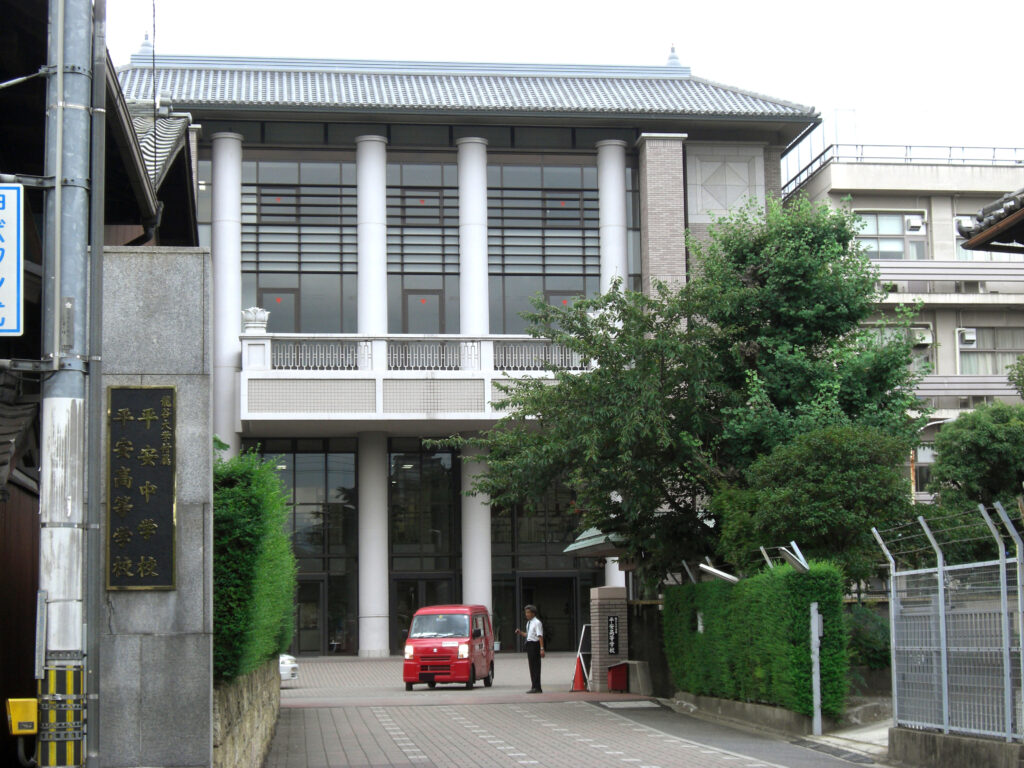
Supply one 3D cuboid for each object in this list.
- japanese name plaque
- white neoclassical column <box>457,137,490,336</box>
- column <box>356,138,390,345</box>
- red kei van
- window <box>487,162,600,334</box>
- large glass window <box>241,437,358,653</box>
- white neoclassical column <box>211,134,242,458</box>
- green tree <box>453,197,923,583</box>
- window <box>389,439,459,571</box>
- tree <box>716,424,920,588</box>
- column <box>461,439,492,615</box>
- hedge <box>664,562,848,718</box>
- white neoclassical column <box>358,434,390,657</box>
[{"bbox_3d":[-2.231,0.629,11.400,0.410,1.230,0.050,0,-6,-8],"label":"japanese name plaque"},{"bbox_3d":[-1.237,-4.659,61.623,0.980,6.870,0.980,0,-6,-8],"label":"white neoclassical column"},{"bbox_3d":[-4.493,-4.667,61.189,0.980,6.903,0.980,0,-6,-8],"label":"column"},{"bbox_3d":[-1.366,5.791,41.871,1.475,1.860,3.395,-2,-6,9],"label":"red kei van"},{"bbox_3d":[1.057,-4.497,63.546,3.870,5.992,0.200,0,-6,-8],"label":"window"},{"bbox_3d":[-6.892,5.183,61.398,3.804,6.983,0.200,0,-6,-8],"label":"large glass window"},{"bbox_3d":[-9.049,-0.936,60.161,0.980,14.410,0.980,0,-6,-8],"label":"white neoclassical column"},{"bbox_3d":[3.965,1.130,43.165,10.000,10.990,7.800,0,-6,-8],"label":"green tree"},{"bbox_3d":[-2.869,3.959,62.073,2.367,4.357,0.200,0,-6,-8],"label":"window"},{"bbox_3d":[6.566,3.611,40.881,4.000,5.490,3.700,0,-6,-8],"label":"tree"},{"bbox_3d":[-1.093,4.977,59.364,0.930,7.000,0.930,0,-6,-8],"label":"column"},{"bbox_3d":[3.572,3.853,29.088,0.700,2.100,8.000,0,-6,-8],"label":"hedge"},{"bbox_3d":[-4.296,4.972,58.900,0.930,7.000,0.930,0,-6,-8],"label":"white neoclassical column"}]

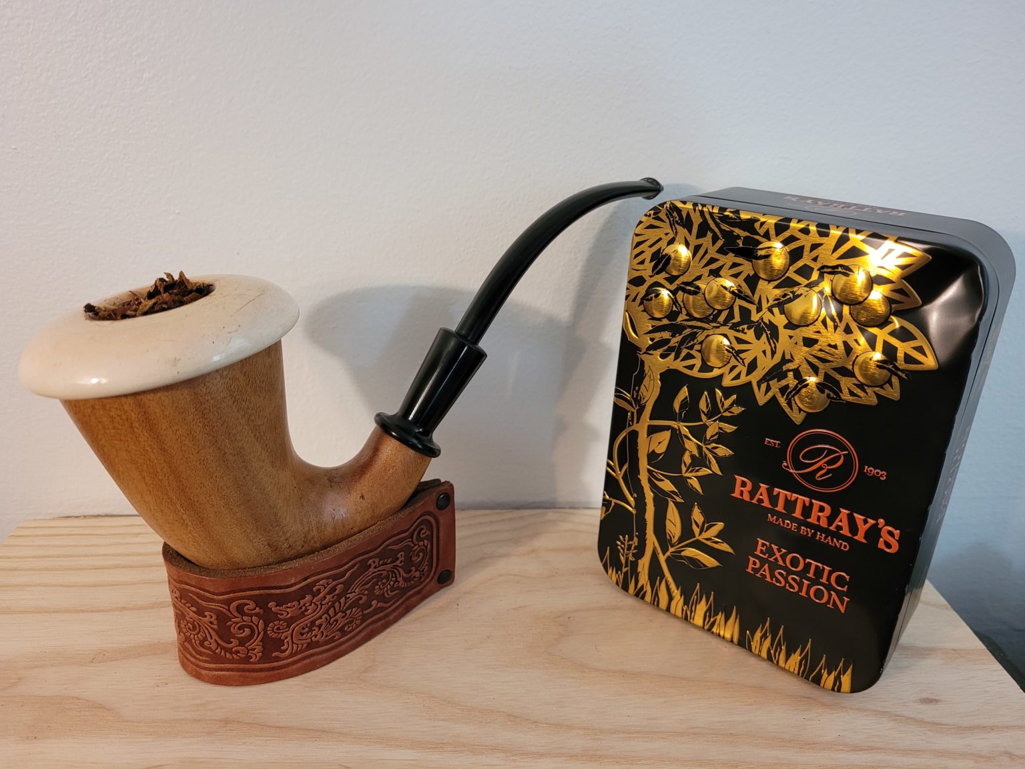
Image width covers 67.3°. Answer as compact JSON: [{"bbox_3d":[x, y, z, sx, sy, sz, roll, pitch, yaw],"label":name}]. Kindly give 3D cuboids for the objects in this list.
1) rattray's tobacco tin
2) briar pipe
[{"bbox_3d":[0.082,0.014,0.236,0.093,0.133,0.043,20,28,35],"label":"rattray's tobacco tin"},{"bbox_3d":[-0.032,-0.003,0.221,0.187,0.102,0.062,-12,27,-30],"label":"briar pipe"}]

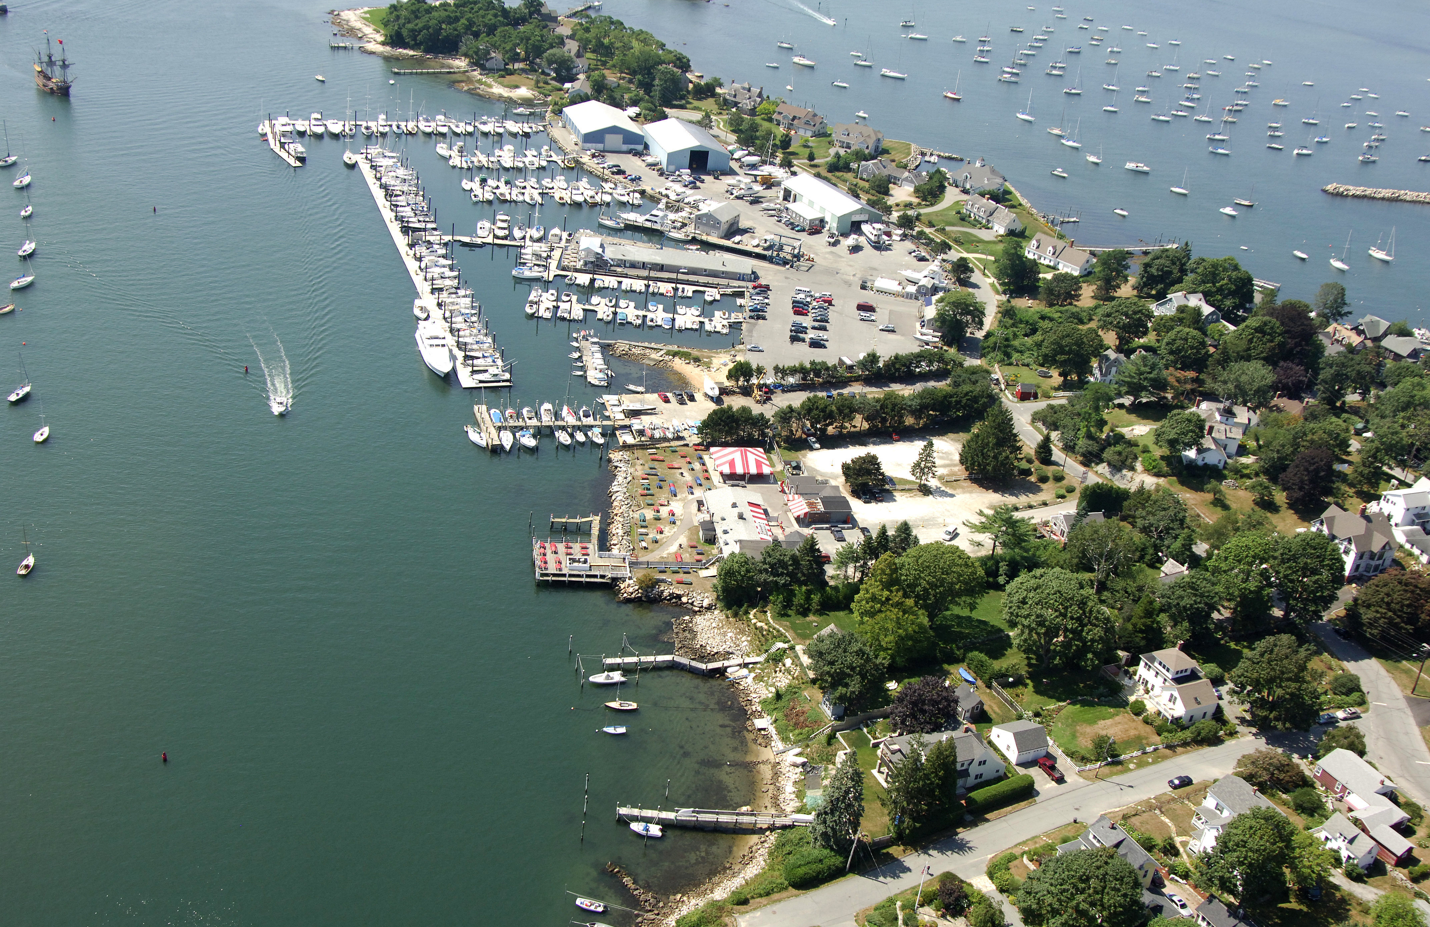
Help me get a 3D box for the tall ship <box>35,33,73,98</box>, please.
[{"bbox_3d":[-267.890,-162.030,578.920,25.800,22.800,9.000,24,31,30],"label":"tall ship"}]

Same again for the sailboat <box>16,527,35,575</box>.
[{"bbox_3d":[-123.650,15.330,256.070,2.250,8.400,6.400,2,27,-9],"label":"sailboat"}]

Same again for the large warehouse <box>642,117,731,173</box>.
[{"bbox_3d":[-11.330,-124.220,556.260,25.000,10.100,40.000,-2,27,-17],"label":"large warehouse"}]

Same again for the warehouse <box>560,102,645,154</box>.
[{"bbox_3d":[-45.900,-138.900,586.240,25.080,10.110,42.780,-2,27,-17],"label":"warehouse"}]

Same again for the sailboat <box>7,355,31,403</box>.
[{"bbox_3d":[-156.790,-19.820,321.870,2.600,10.500,8.500,8,26,4],"label":"sailboat"}]

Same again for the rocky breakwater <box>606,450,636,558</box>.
[{"bbox_3d":[-20.090,7.200,305.380,5.800,2.700,46.500,3,26,-6],"label":"rocky breakwater"}]

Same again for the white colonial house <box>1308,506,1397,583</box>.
[{"bbox_3d":[138.660,16.400,311.610,13.100,10.000,15.300,-5,29,-23],"label":"white colonial house"}]

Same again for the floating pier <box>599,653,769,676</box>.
[{"bbox_3d":[-5.120,35.410,250.970,28.700,2.500,4.800,1,26,-11],"label":"floating pier"}]

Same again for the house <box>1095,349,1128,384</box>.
[{"bbox_3d":[112.550,-28.460,408.170,10.500,8.200,7.600,-5,29,-22],"label":"house"}]

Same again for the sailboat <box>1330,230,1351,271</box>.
[{"bbox_3d":[230.450,-78.190,523.010,3.000,13.600,9.000,-10,30,-29],"label":"sailboat"}]

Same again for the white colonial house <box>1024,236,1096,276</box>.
[{"bbox_3d":[123.400,-74.740,508.540,9.900,7.600,23.300,-17,35,-39],"label":"white colonial house"}]

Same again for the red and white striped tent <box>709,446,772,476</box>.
[{"bbox_3d":[6.140,-0.590,335.990,12.400,5.600,12.400,0,27,-13],"label":"red and white striped tent"}]

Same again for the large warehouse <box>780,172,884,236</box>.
[{"bbox_3d":[41.010,-91.920,503.550,17.800,9.400,39.500,-8,30,-26],"label":"large warehouse"}]

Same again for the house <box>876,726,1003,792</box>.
[{"bbox_3d":[35.750,45.090,222.740,19.000,8.000,10.500,-8,30,-27],"label":"house"}]

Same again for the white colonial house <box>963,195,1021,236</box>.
[{"bbox_3d":[99.770,-89.210,510.090,8.000,7.500,22.600,-9,30,-28],"label":"white colonial house"}]

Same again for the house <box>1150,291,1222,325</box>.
[{"bbox_3d":[140.160,-45.650,423.370,15.600,9.400,14.500,-9,30,-28],"label":"house"}]

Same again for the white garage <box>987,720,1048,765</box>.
[{"bbox_3d":[49.700,44.300,231.920,6.150,4.600,7.150,-6,28,-24],"label":"white garage"}]

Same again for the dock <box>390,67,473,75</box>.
[{"bbox_3d":[-129.730,-181.200,658.680,40.000,1.900,2.800,-10,31,-30],"label":"dock"}]

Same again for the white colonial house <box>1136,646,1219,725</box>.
[{"bbox_3d":[83.780,39.140,258.740,10.100,8.600,14.100,-7,30,-26],"label":"white colonial house"}]

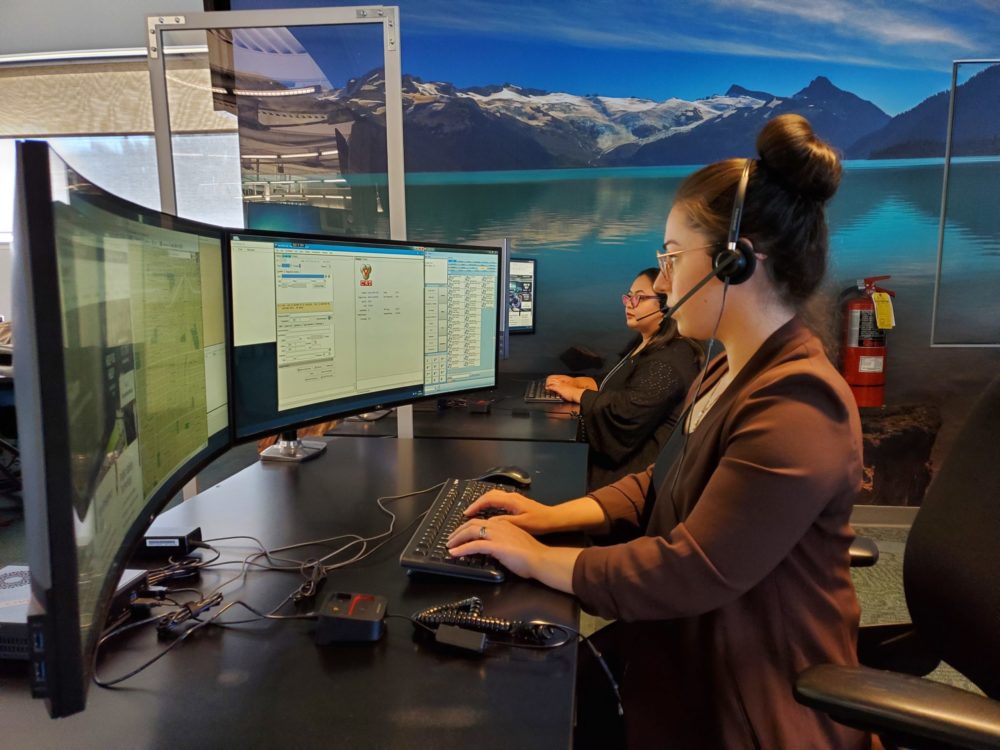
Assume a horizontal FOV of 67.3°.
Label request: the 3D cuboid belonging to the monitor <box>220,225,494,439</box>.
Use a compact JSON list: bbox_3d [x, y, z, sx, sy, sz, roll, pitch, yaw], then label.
[{"bbox_3d":[-0.260,-0.107,1.650,0.100,0.369,0.805,8,10,35],"label":"monitor"}]

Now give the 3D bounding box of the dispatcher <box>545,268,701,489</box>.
[{"bbox_3d":[0.490,0.186,2.864,0.646,1.171,0.520,-2,8,-7],"label":"dispatcher"}]

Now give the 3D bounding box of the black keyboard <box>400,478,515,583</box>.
[{"bbox_3d":[-0.052,0.264,1.347,0.154,0.028,0.445,7,9,5],"label":"black keyboard"}]

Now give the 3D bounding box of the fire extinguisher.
[{"bbox_3d":[1.588,-0.145,3.250,0.210,0.570,0.180,1,8,9],"label":"fire extinguisher"}]

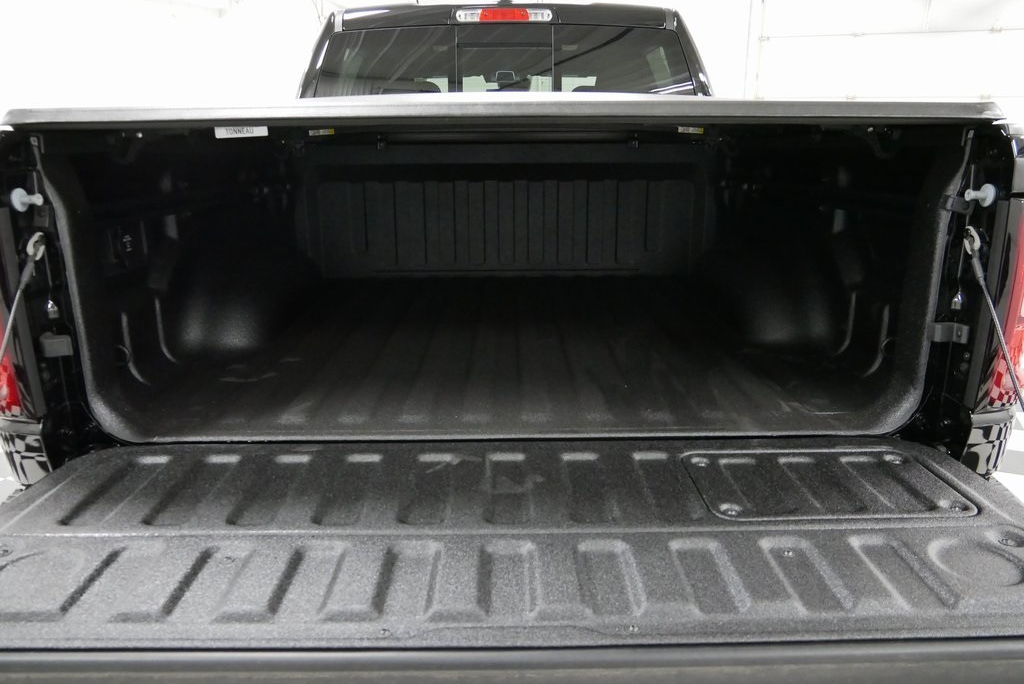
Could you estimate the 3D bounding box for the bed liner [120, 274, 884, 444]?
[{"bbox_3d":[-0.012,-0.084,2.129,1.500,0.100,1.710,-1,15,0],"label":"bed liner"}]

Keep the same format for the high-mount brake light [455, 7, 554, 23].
[{"bbox_3d":[-0.031,-1.358,2.944,0.405,0.058,0.050,-1,15,0],"label":"high-mount brake light"}]

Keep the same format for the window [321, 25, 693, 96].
[{"bbox_3d":[-0.029,-1.120,2.946,1.570,0.400,0.100,-1,-3,0],"label":"window"}]

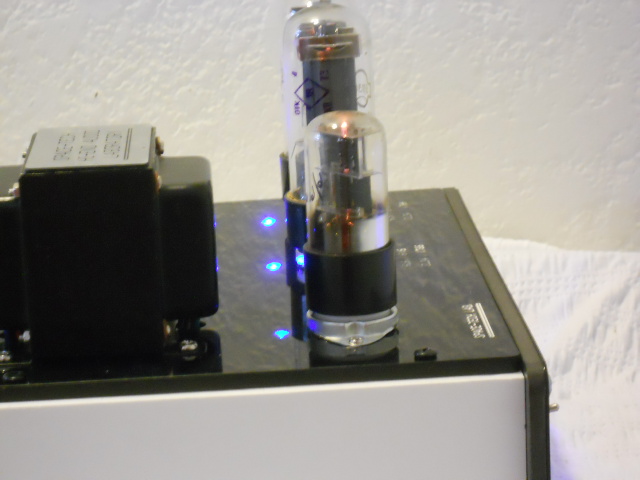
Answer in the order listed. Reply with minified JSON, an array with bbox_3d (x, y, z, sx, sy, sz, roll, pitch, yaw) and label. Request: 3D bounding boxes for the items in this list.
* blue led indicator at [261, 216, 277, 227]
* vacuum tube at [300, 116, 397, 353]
[{"bbox_3d":[-0.022,-0.008,1.060,0.006,0.003,0.006,-3,13,-2],"label":"blue led indicator"},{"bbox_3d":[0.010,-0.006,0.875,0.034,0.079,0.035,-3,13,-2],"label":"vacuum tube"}]

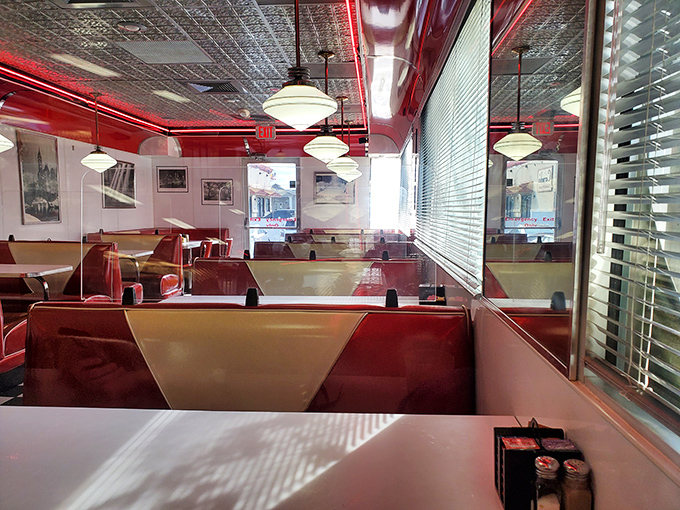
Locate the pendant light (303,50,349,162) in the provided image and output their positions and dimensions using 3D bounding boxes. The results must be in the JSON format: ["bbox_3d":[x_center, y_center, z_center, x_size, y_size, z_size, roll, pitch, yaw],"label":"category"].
[{"bbox_3d":[-0.104,-1.193,4.150,0.367,0.880,0.367,0,5,4],"label":"pendant light"}]

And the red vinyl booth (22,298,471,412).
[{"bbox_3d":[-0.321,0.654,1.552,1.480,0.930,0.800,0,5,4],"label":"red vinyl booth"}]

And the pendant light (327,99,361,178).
[{"bbox_3d":[0.035,-1.341,5.818,0.367,0.880,0.367,0,5,4],"label":"pendant light"}]

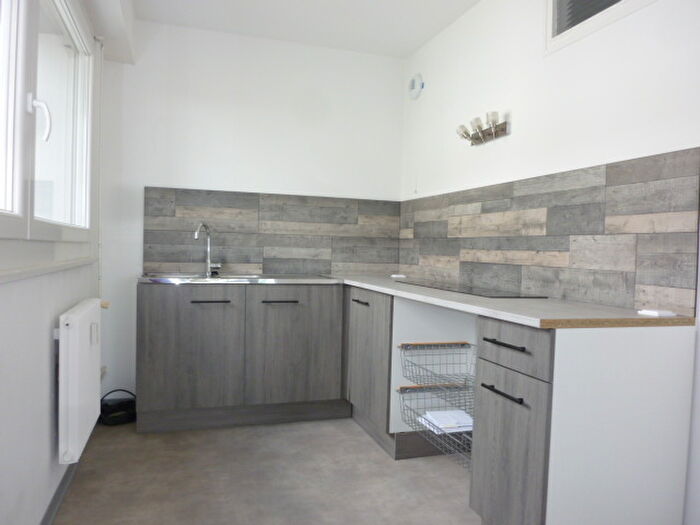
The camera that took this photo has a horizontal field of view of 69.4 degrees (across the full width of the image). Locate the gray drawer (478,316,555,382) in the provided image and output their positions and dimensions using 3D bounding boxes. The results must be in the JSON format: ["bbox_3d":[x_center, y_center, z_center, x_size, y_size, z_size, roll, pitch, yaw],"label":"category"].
[{"bbox_3d":[0.720,0.282,1.745,0.460,0.151,0.392,1,2,-19],"label":"gray drawer"}]

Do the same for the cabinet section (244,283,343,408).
[{"bbox_3d":[-0.431,0.488,3.367,0.594,0.720,0.574,1,1,-19],"label":"cabinet section"}]

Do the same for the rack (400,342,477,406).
[{"bbox_3d":[0.579,0.530,2.337,0.435,0.182,0.735,1,2,-19],"label":"rack"}]

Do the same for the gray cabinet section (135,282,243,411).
[{"bbox_3d":[-0.992,0.478,3.172,0.594,0.720,0.574,1,1,-19],"label":"gray cabinet section"}]

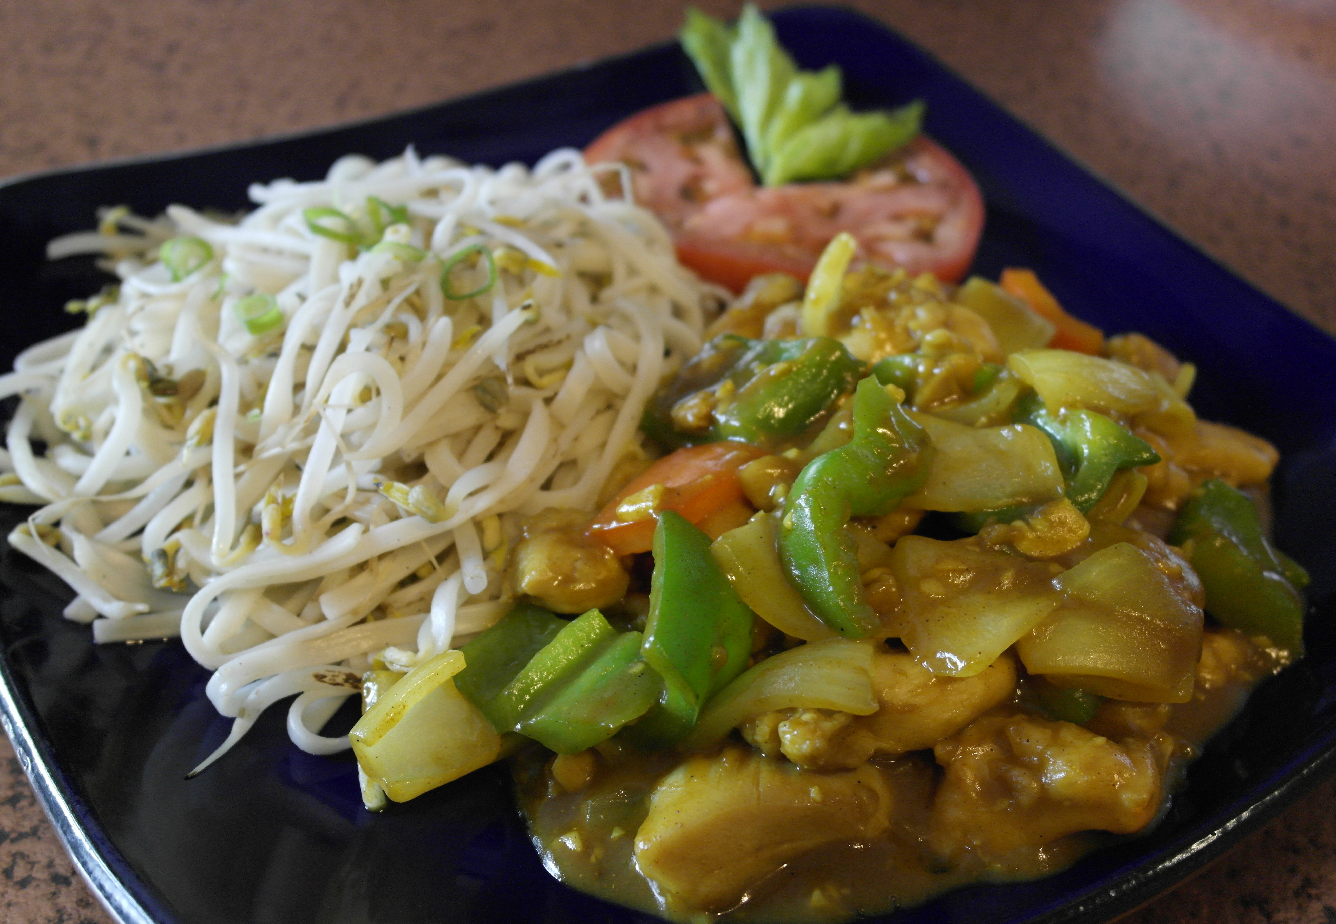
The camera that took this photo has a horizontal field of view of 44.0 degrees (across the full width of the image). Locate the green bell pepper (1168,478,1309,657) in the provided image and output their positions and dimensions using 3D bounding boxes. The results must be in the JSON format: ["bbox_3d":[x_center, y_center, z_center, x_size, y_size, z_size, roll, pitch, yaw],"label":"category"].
[{"bbox_3d":[0.097,0.019,0.283,0.025,0.019,0.024,11,41,11],"label":"green bell pepper"}]

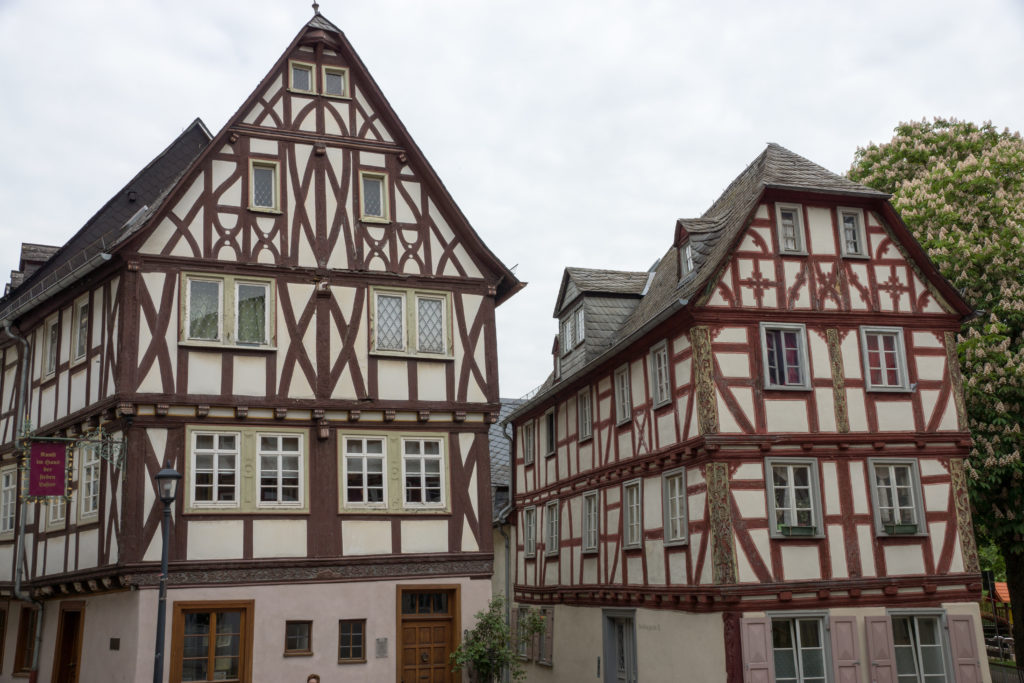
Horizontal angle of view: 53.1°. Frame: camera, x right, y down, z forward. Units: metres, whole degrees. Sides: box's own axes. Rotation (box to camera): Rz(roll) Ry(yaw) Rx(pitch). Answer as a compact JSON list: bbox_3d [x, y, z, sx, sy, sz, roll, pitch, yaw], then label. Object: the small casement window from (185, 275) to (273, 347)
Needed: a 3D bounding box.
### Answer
[{"bbox_3d":[-5.604,-0.587,20.306,1.800,1.450,0.180,3,-14,-22],"label":"small casement window"}]

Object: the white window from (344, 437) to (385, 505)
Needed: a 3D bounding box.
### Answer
[{"bbox_3d":[-2.945,2.627,20.629,0.870,1.400,0.140,3,-14,-22],"label":"white window"}]

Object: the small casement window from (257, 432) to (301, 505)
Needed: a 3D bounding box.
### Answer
[{"bbox_3d":[-4.555,2.538,20.152,0.890,1.440,0.150,3,-14,-21],"label":"small casement window"}]

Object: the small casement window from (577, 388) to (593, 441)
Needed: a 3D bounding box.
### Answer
[{"bbox_3d":[1.813,1.758,24.592,0.120,1.240,0.920,1,-14,-15],"label":"small casement window"}]

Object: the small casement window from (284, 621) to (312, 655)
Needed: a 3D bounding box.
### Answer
[{"bbox_3d":[-4.043,5.640,19.431,0.520,0.650,0.140,3,-14,-22],"label":"small casement window"}]

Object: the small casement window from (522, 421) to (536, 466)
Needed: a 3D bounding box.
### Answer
[{"bbox_3d":[0.554,2.912,29.314,0.120,1.270,0.900,1,-14,-15],"label":"small casement window"}]

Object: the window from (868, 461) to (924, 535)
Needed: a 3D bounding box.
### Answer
[{"bbox_3d":[7.161,2.910,19.073,1.030,1.430,0.130,1,-14,-15],"label":"window"}]

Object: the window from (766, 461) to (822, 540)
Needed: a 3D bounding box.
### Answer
[{"bbox_3d":[5.605,3.105,20.283,1.140,1.580,0.170,1,-14,-14],"label":"window"}]

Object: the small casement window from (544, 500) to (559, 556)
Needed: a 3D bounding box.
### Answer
[{"bbox_3d":[1.177,5.468,29.946,0.160,1.580,1.150,2,-14,-16],"label":"small casement window"}]

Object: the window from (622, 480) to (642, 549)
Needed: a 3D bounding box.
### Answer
[{"bbox_3d":[2.744,3.917,23.125,0.180,1.500,1.170,1,-13,-14],"label":"window"}]

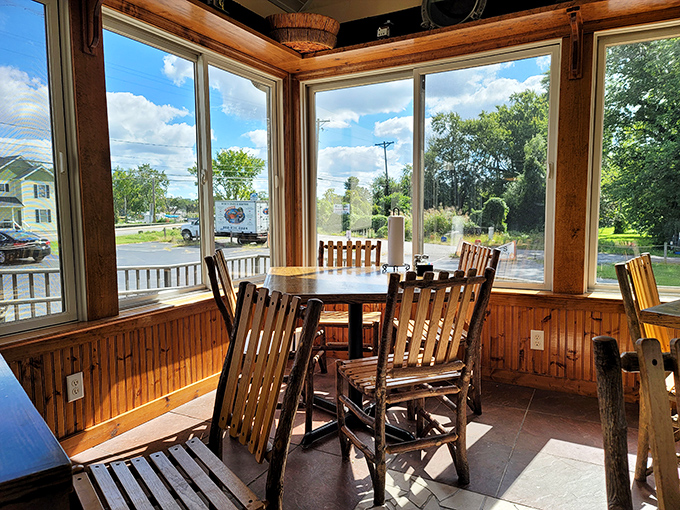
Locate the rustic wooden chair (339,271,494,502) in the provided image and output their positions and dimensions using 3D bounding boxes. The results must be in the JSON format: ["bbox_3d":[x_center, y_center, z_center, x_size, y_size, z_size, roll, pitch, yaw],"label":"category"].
[{"bbox_3d":[0.277,0.461,1.960,0.439,0.888,0.524,-2,5,-21],"label":"rustic wooden chair"}]

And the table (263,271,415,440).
[{"bbox_3d":[0.086,0.488,2.529,0.899,0.743,0.931,-1,5,-3],"label":"table"}]

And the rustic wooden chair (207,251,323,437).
[{"bbox_3d":[-0.388,0.419,2.530,0.524,0.888,0.439,-1,5,-6],"label":"rustic wooden chair"}]

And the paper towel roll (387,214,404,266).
[{"bbox_3d":[0.318,-0.076,2.813,0.092,0.278,0.092,-1,5,0],"label":"paper towel roll"}]

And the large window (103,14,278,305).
[{"bbox_3d":[-0.792,-0.493,2.997,0.100,1.448,1.520,2,5,28],"label":"large window"}]

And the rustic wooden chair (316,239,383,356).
[{"bbox_3d":[0.054,0.365,3.126,0.439,0.888,0.524,0,5,6],"label":"rustic wooden chair"}]

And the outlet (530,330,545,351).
[{"bbox_3d":[1.188,0.513,2.949,0.071,0.115,0.008,2,5,28],"label":"outlet"}]

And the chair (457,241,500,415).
[{"bbox_3d":[0.550,0.393,2.743,0.524,0.888,0.439,-2,5,-14],"label":"chair"}]

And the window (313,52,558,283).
[{"bbox_3d":[0.511,-0.529,3.279,1.725,1.439,0.100,2,5,28],"label":"window"}]

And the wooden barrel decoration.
[{"bbox_3d":[-0.248,-1.416,3.250,0.498,0.166,0.498,-1,5,0],"label":"wooden barrel decoration"}]

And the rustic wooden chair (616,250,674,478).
[{"bbox_3d":[1.431,0.450,1.962,0.439,0.888,0.524,-5,6,-42],"label":"rustic wooden chair"}]

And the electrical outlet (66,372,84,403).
[{"bbox_3d":[-1.184,0.593,2.200,0.008,0.115,0.071,2,5,28],"label":"electrical outlet"}]

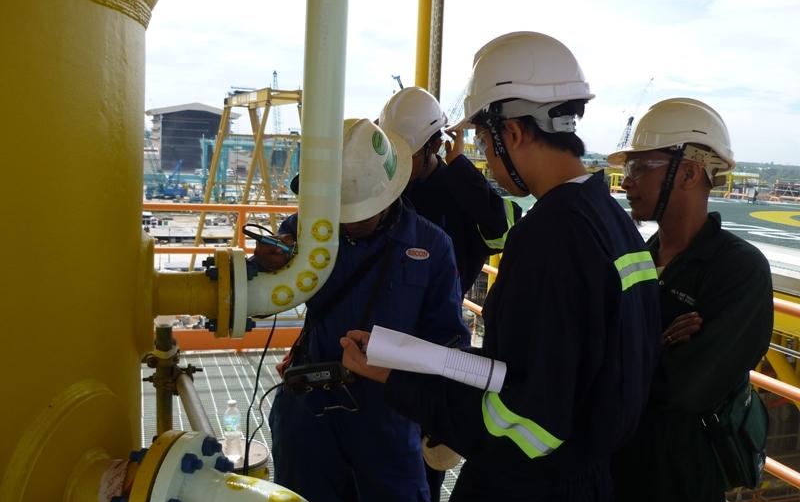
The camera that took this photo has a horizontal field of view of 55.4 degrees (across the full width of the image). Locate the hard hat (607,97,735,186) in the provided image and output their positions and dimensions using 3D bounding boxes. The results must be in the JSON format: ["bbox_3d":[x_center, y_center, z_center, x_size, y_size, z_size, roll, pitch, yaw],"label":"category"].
[{"bbox_3d":[0.614,-0.264,1.708,0.285,0.165,0.220,5,7,-4],"label":"hard hat"}]

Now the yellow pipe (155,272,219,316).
[{"bbox_3d":[-0.447,0.090,1.590,0.135,0.090,0.090,0,7,-19],"label":"yellow pipe"}]

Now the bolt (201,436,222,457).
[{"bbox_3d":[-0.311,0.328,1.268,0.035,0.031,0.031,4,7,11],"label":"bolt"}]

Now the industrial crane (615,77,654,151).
[{"bbox_3d":[76.865,-40.481,250.000,10.000,34.000,13.000,3,7,0],"label":"industrial crane"}]

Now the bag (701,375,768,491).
[{"bbox_3d":[0.743,0.407,1.690,0.100,0.235,0.200,0,9,41],"label":"bag"}]

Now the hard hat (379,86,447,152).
[{"bbox_3d":[0.031,-0.426,2.470,0.280,0.165,0.220,-37,28,-28],"label":"hard hat"}]

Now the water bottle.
[{"bbox_3d":[-0.616,0.668,2.816,0.065,0.228,0.065,1,7,-15],"label":"water bottle"}]

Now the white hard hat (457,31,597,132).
[{"bbox_3d":[0.208,-0.322,1.415,0.285,0.165,0.220,-9,0,33],"label":"white hard hat"}]

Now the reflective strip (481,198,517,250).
[{"bbox_3d":[0.312,-0.087,2.420,0.115,0.165,0.090,4,7,10],"label":"reflective strip"}]

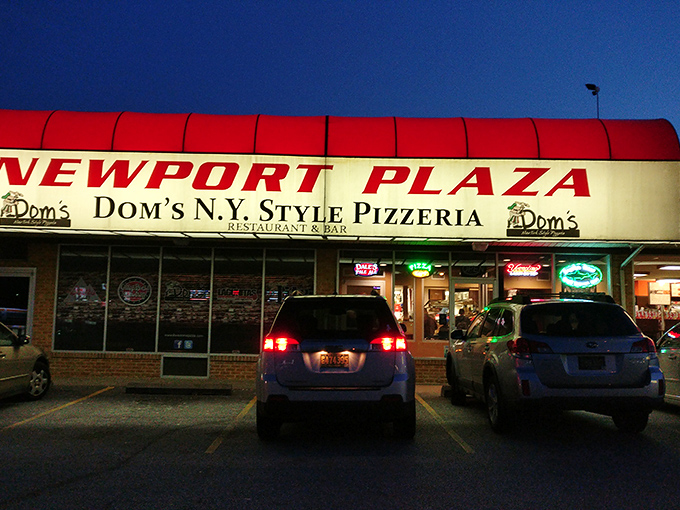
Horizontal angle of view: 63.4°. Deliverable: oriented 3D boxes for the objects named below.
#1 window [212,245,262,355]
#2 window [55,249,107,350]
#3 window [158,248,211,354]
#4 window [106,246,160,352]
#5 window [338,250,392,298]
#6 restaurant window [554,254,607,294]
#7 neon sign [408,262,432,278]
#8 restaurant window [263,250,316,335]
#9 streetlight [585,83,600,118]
[{"bbox_3d":[-2.078,0.936,11.150,1.097,2.167,0.100,1,-5,1],"label":"window"},{"bbox_3d":[-5.238,0.881,11.184,1.078,2.167,0.100,1,-5,1],"label":"window"},{"bbox_3d":[-3.141,0.917,11.162,1.099,2.169,0.100,1,-5,1],"label":"window"},{"bbox_3d":[-4.196,0.899,11.173,1.086,2.167,0.100,1,-5,1],"label":"window"},{"bbox_3d":[0.532,0.981,11.123,1.152,2.175,0.100,1,-5,1],"label":"window"},{"bbox_3d":[4.868,1.052,11.077,1.133,2.176,0.100,1,-5,1],"label":"restaurant window"},{"bbox_3d":[1.650,0.312,11.276,0.500,0.320,0.080,1,-5,1],"label":"neon sign"},{"bbox_3d":[-1.025,0.957,11.139,1.090,2.168,0.100,1,-5,1],"label":"restaurant window"},{"bbox_3d":[5.827,-3.573,12.718,0.320,0.850,0.350,-4,-8,45],"label":"streetlight"}]

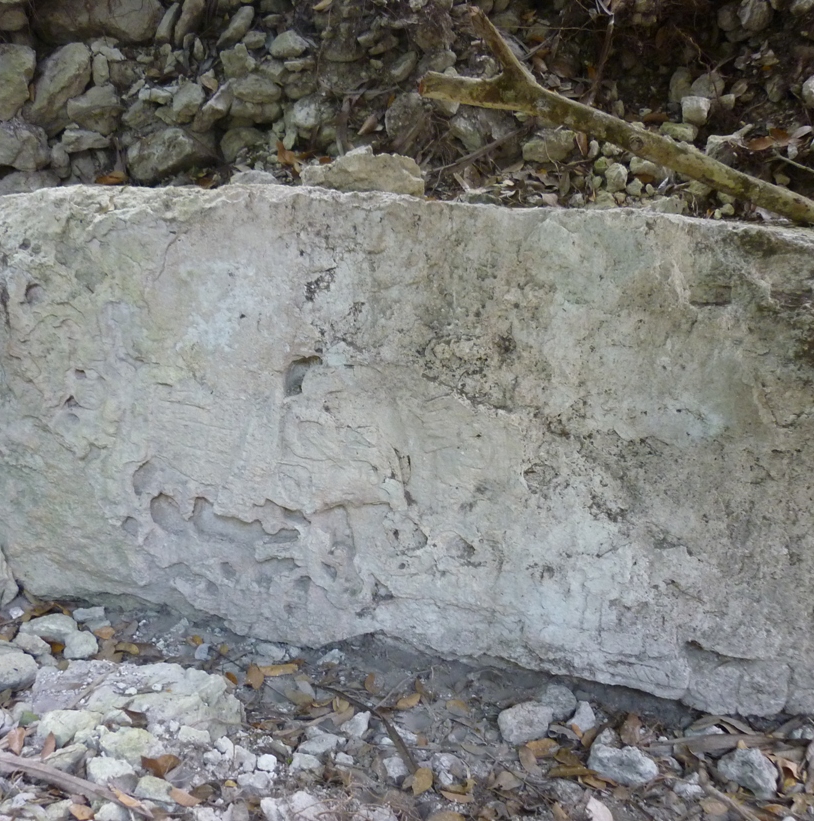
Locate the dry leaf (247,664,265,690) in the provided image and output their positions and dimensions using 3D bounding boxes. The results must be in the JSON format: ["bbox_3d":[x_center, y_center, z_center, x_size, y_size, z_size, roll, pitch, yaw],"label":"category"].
[{"bbox_3d":[-0.281,0.496,1.944,0.033,0.015,0.059,-5,31,-11],"label":"dry leaf"}]

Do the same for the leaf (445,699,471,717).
[{"bbox_3d":[0.093,0.541,1.899,0.050,0.012,0.029,22,35,31],"label":"leaf"}]

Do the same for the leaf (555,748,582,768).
[{"bbox_3d":[0.280,0.598,1.792,0.050,0.020,0.034,23,36,32],"label":"leaf"}]

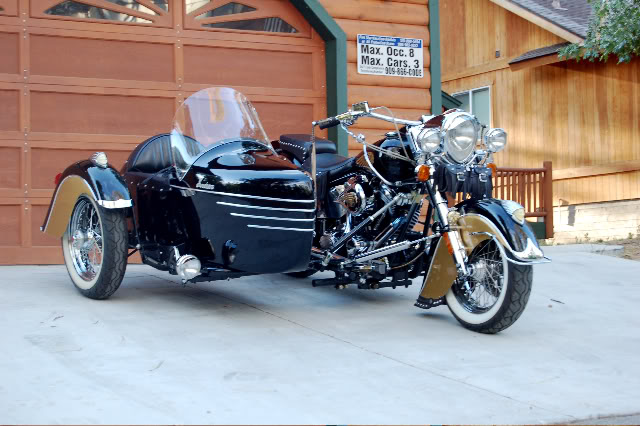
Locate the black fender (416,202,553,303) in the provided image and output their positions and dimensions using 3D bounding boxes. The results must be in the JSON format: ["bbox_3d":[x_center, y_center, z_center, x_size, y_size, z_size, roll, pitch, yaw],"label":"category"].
[{"bbox_3d":[0.808,0.213,7.060,0.230,0.585,0.890,-2,8,-32],"label":"black fender"}]

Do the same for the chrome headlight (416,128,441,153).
[{"bbox_3d":[0.527,-0.352,7.102,0.125,0.125,0.090,-2,8,-32],"label":"chrome headlight"}]

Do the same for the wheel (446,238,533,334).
[{"bbox_3d":[0.797,0.269,7.079,0.136,0.640,0.640,-2,8,-32],"label":"wheel"}]

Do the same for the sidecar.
[{"bbox_3d":[-0.723,-0.102,7.645,1.050,1.120,2.100,-2,8,-32],"label":"sidecar"}]

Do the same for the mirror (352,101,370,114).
[{"bbox_3d":[0.214,-0.536,7.451,0.085,0.065,0.050,6,7,26],"label":"mirror"}]

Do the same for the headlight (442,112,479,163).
[{"bbox_3d":[0.677,-0.372,7.244,0.214,0.235,0.145,-2,8,-32],"label":"headlight"}]

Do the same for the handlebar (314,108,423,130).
[{"bbox_3d":[0.475,-0.478,7.563,0.920,0.135,0.450,-2,8,-32],"label":"handlebar"}]

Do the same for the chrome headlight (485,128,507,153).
[{"bbox_3d":[0.871,-0.362,7.316,0.125,0.125,0.090,-2,8,-32],"label":"chrome headlight"}]

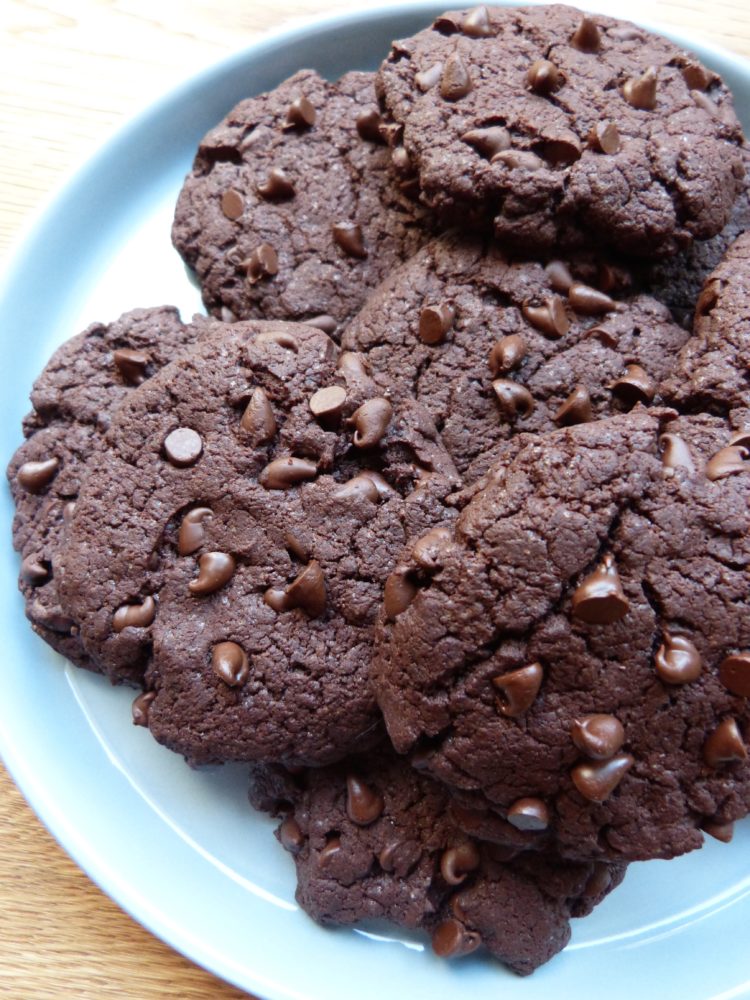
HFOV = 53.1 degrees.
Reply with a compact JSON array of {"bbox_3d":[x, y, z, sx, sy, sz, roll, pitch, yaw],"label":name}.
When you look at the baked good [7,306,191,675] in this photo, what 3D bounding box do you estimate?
[{"bbox_3d":[-0.042,-0.004,0.186,0.091,0.017,0.091,0,72,-1],"label":"baked good"}]

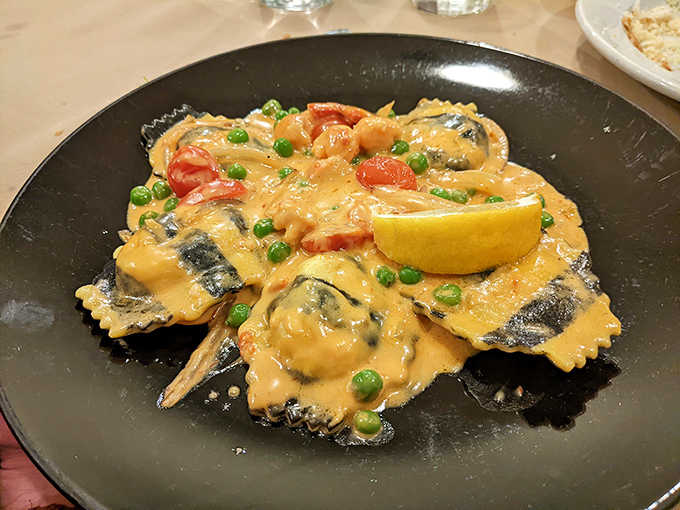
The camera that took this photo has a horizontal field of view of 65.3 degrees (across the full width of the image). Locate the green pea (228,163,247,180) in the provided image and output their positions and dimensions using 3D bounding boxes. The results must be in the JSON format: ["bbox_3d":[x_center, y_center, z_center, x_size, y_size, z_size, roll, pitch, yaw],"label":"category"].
[{"bbox_3d":[-0.047,-0.038,0.245,0.009,0.008,0.009,-3,47,0],"label":"green pea"}]

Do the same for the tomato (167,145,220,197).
[{"bbox_3d":[-0.063,-0.035,0.226,0.022,0.021,0.018,-17,48,-12],"label":"tomato"}]

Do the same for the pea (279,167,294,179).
[{"bbox_3d":[-0.024,-0.036,0.236,0.008,0.007,0.008,-3,47,0],"label":"pea"}]

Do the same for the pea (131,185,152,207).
[{"bbox_3d":[-0.088,-0.026,0.234,0.009,0.009,0.009,-3,47,0],"label":"pea"}]

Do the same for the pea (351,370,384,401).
[{"bbox_3d":[0.008,0.038,0.156,0.009,0.009,0.009,-3,47,0],"label":"pea"}]

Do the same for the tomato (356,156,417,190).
[{"bbox_3d":[0.020,-0.036,0.231,0.026,0.015,0.024,-3,47,0],"label":"tomato"}]

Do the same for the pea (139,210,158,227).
[{"bbox_3d":[-0.079,-0.014,0.218,0.008,0.008,0.008,-3,47,0],"label":"pea"}]

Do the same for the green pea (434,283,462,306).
[{"bbox_3d":[0.038,0.014,0.188,0.010,0.009,0.009,-3,47,0],"label":"green pea"}]

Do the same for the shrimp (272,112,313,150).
[{"bbox_3d":[-0.023,-0.060,0.258,0.021,0.018,0.020,-3,47,0],"label":"shrimp"}]

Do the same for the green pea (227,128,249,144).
[{"bbox_3d":[-0.045,-0.053,0.234,0.009,0.009,0.009,-3,47,0],"label":"green pea"}]

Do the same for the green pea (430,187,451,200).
[{"bbox_3d":[0.043,-0.025,0.225,0.009,0.008,0.009,-3,47,0],"label":"green pea"}]

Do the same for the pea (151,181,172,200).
[{"bbox_3d":[-0.077,-0.028,0.230,0.008,0.008,0.008,-3,47,0],"label":"pea"}]

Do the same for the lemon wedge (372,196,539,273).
[{"bbox_3d":[0.041,-0.010,0.196,0.065,0.026,0.026,-4,47,-1],"label":"lemon wedge"}]

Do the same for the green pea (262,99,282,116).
[{"bbox_3d":[-0.036,-0.078,0.281,0.010,0.009,0.010,-3,47,0],"label":"green pea"}]

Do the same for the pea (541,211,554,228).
[{"bbox_3d":[0.085,-0.015,0.220,0.008,0.007,0.008,-3,47,0],"label":"pea"}]

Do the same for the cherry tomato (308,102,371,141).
[{"bbox_3d":[-0.001,-0.066,0.262,0.030,0.018,0.020,-2,46,0],"label":"cherry tomato"}]

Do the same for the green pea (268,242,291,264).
[{"bbox_3d":[-0.023,-0.001,0.203,0.009,0.009,0.009,-3,47,0],"label":"green pea"}]

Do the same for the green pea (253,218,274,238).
[{"bbox_3d":[-0.031,-0.011,0.214,0.008,0.008,0.008,-3,47,0],"label":"green pea"}]

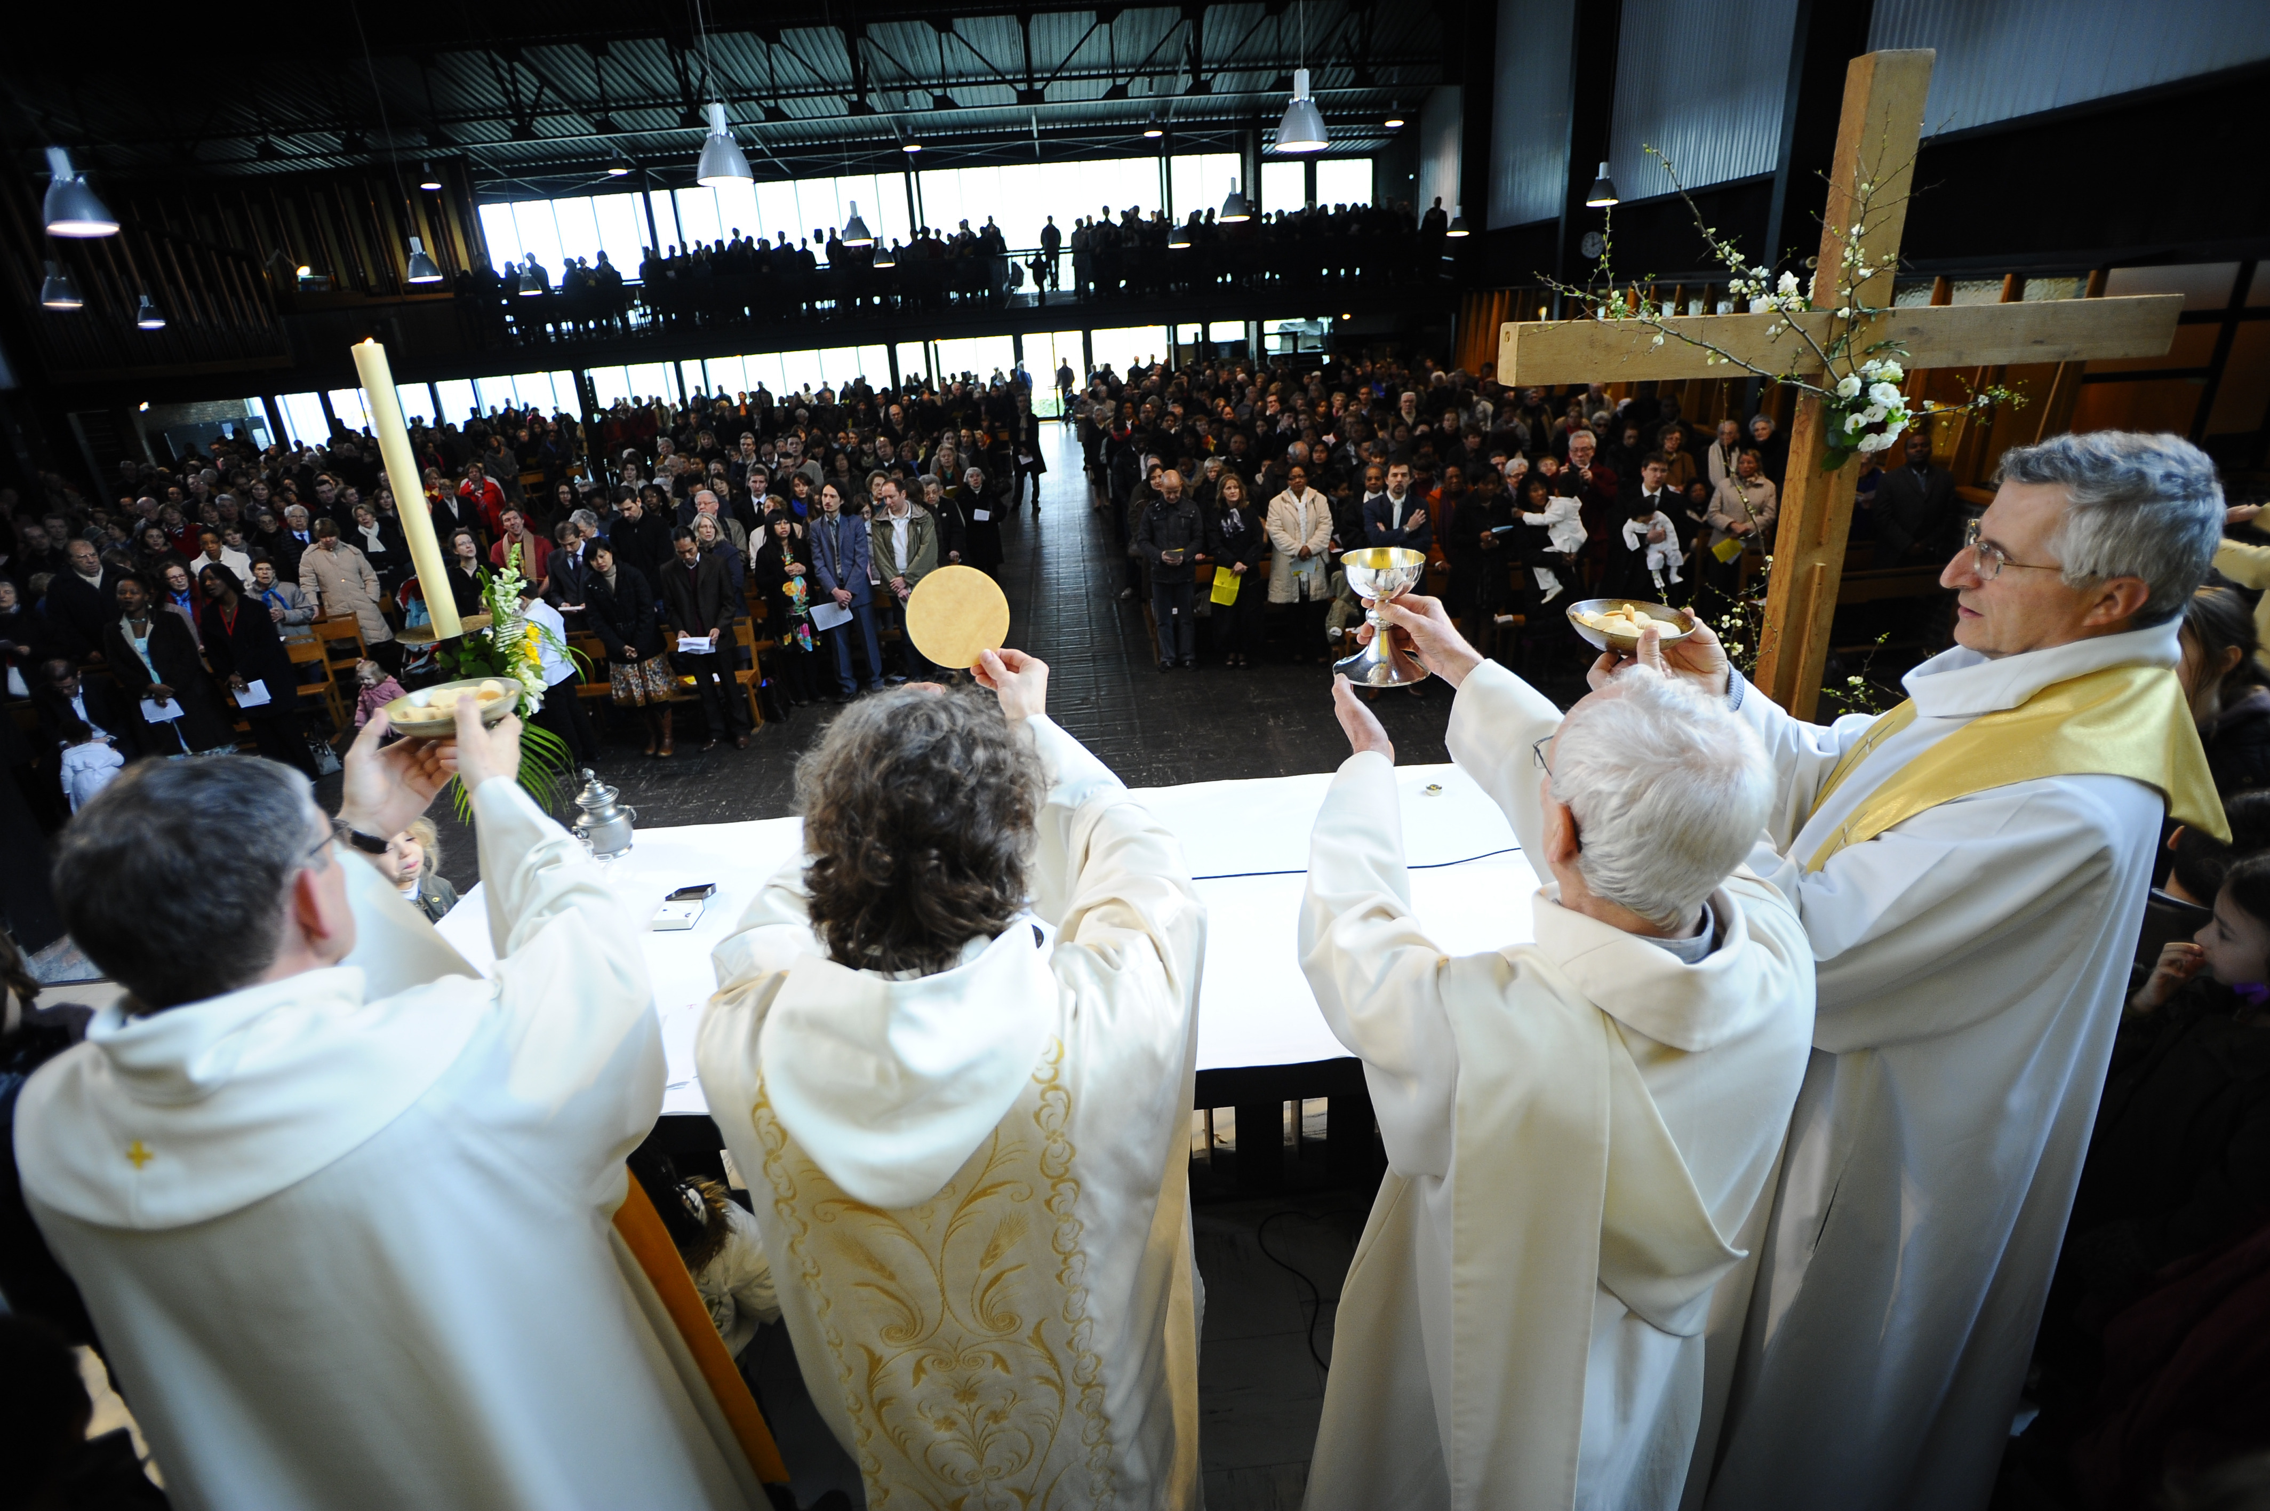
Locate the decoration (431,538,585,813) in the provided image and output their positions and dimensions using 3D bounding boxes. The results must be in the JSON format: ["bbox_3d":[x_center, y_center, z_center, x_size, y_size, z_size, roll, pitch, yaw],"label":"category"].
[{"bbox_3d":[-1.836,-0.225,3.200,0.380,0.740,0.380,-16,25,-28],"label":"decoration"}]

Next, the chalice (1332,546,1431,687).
[{"bbox_3d":[0.340,-0.193,1.470,0.133,0.165,0.133,-3,22,0],"label":"chalice"}]

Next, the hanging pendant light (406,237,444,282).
[{"bbox_3d":[-10.868,-7.539,16.300,0.440,0.590,0.440,-3,22,0],"label":"hanging pendant light"}]

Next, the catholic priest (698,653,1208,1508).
[{"bbox_3d":[-0.158,0.694,1.488,0.560,1.730,0.650,-4,22,-1],"label":"catholic priest"}]

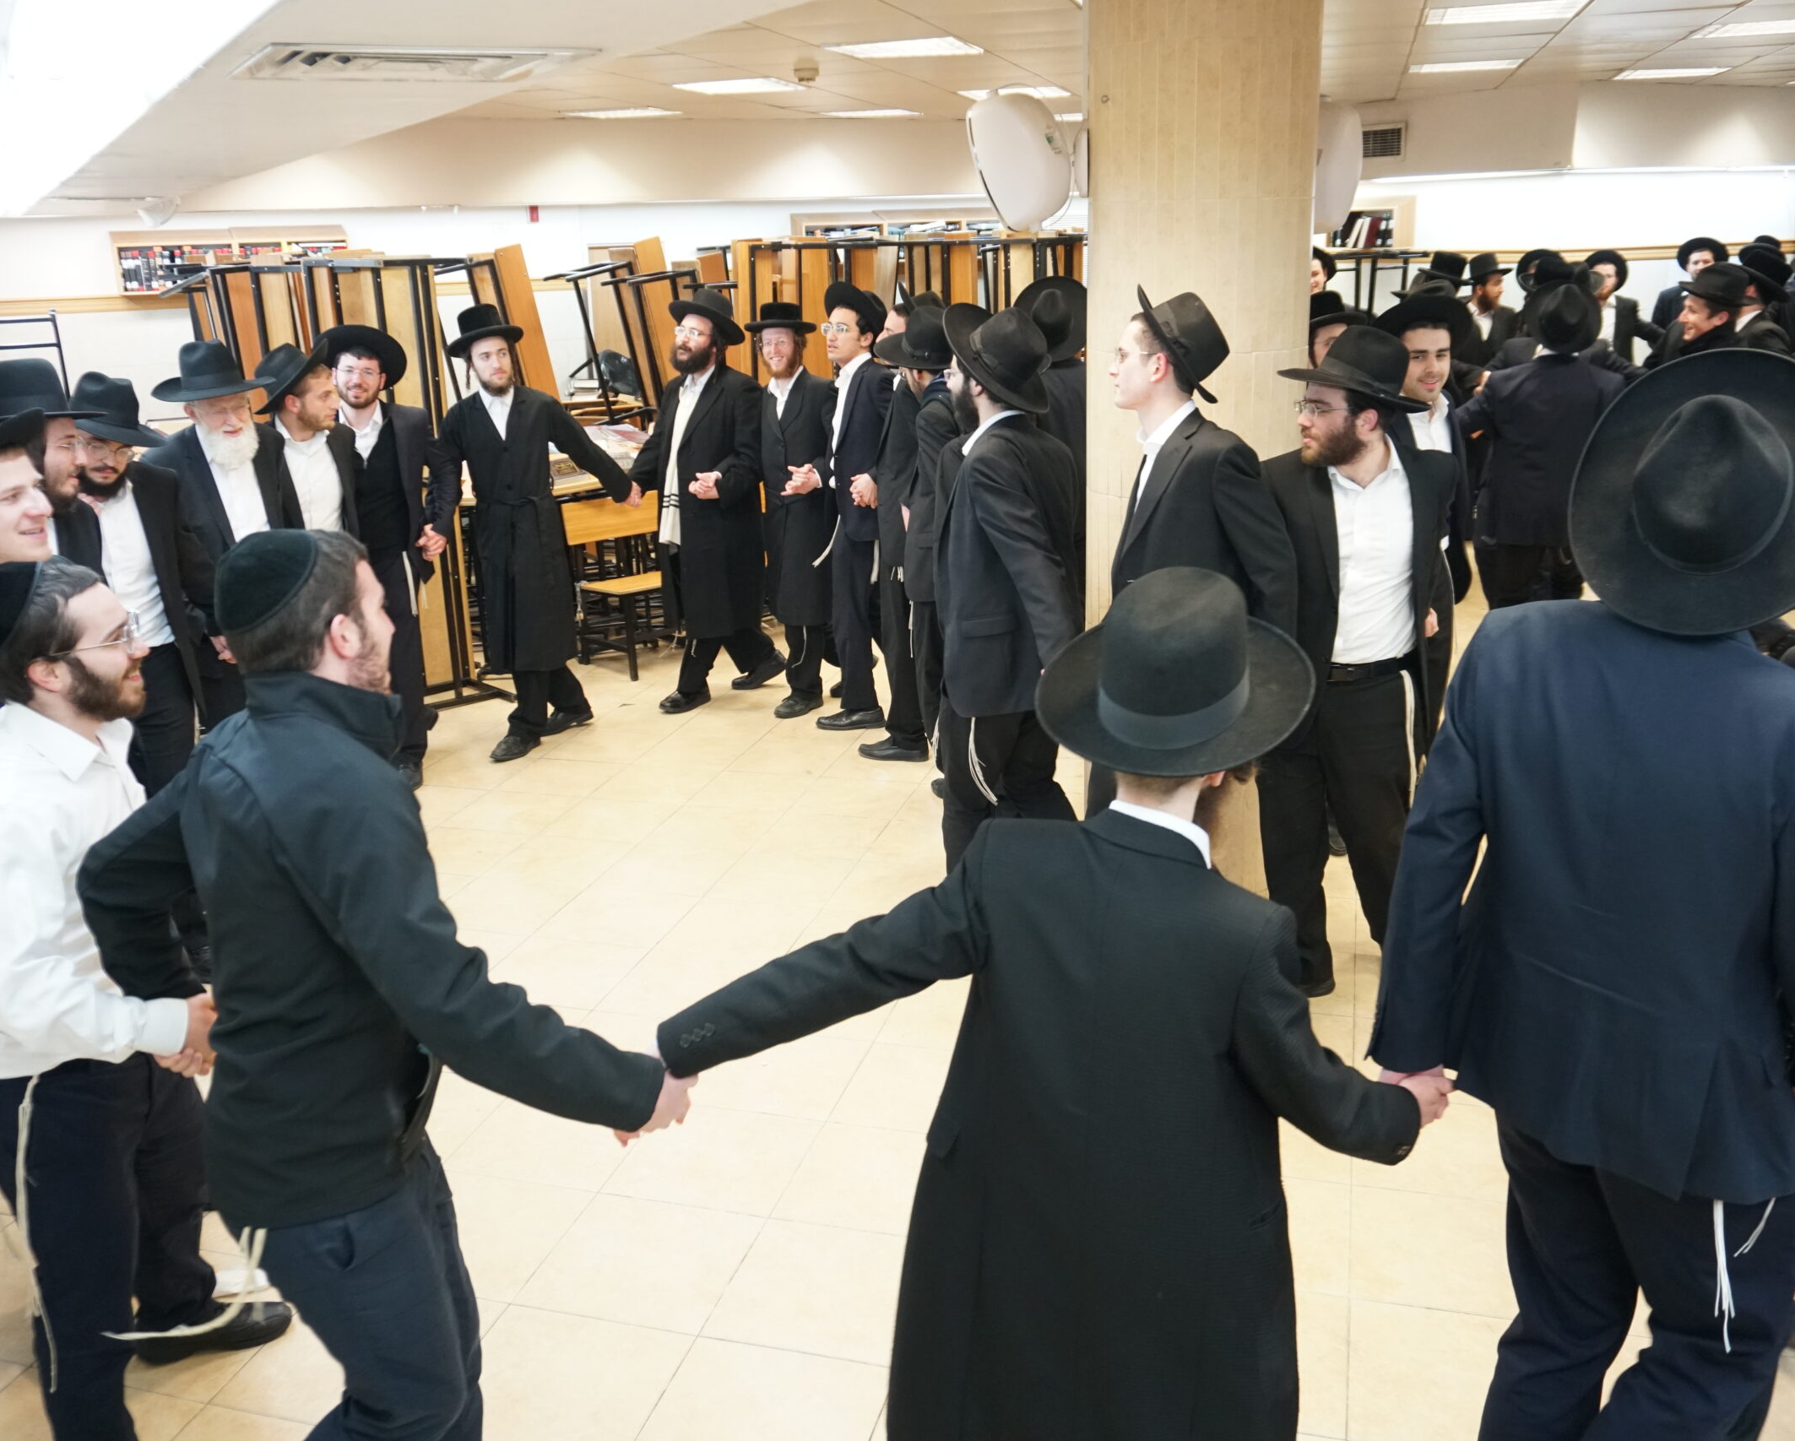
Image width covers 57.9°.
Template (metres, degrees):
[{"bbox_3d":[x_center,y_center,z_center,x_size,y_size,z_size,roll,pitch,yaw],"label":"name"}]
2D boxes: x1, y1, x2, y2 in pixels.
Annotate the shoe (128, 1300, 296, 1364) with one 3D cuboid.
[{"bbox_3d":[-1.343,1.152,3.174,0.300,0.115,0.105,-7,18,-17],"label":"shoe"}]

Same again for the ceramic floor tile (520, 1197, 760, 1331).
[{"bbox_3d":[-0.525,1.127,3.377,0.403,0.010,0.403,3,18,16],"label":"ceramic floor tile"}]

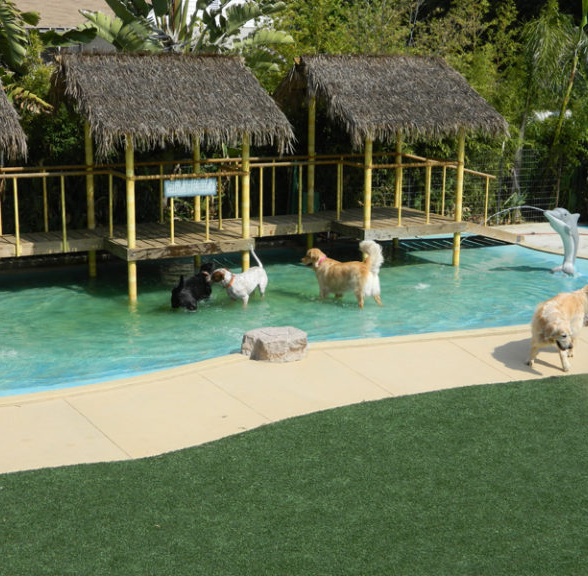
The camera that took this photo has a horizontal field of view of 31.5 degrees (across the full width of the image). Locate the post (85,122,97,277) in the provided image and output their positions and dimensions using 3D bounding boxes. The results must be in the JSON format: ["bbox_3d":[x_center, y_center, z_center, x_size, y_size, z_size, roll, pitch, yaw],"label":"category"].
[{"bbox_3d":[-2.515,-1.079,12.897,0.078,1.915,0.078,-6,14,-28],"label":"post"}]

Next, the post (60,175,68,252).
[{"bbox_3d":[-2.595,-0.830,11.746,0.039,0.885,0.039,1,12,0],"label":"post"}]

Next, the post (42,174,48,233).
[{"bbox_3d":[-2.944,-1.005,12.361,0.039,0.762,0.039,1,12,0],"label":"post"}]

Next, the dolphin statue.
[{"bbox_3d":[3.431,-0.606,13.300,0.500,0.860,0.360,-6,14,-30],"label":"dolphin statue"}]

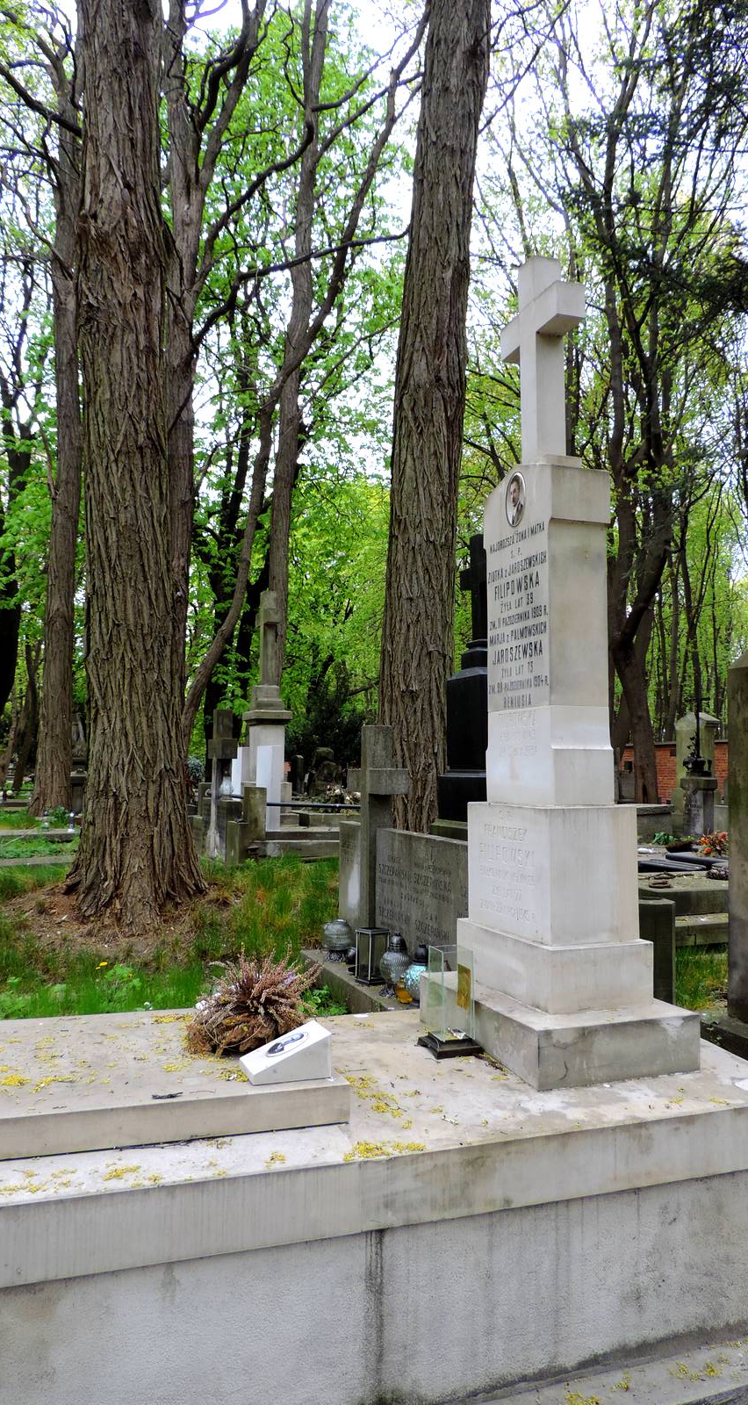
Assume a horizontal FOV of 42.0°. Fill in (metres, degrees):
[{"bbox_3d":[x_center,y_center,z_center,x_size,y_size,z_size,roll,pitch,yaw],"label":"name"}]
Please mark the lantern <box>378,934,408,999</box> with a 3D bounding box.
[{"bbox_3d":[0.088,1.140,4.235,0.129,0.263,0.129,0,-4,0],"label":"lantern"}]

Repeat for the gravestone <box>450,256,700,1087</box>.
[{"bbox_3d":[0.525,-0.186,3.009,0.500,2.418,0.765,2,-4,-20],"label":"gravestone"}]

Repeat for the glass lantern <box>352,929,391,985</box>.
[{"bbox_3d":[-0.007,1.171,4.520,0.119,0.241,0.119,3,-5,-36],"label":"glass lantern"}]

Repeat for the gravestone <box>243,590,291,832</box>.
[{"bbox_3d":[-1.359,0.113,12.500,0.560,3.092,0.620,2,-4,-20],"label":"gravestone"}]

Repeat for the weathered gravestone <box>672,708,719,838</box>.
[{"bbox_3d":[5.622,1.236,17.000,0.500,2.151,0.750,2,-4,-20],"label":"weathered gravestone"}]

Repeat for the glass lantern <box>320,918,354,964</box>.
[{"bbox_3d":[-0.181,1.222,5.008,0.164,0.207,0.164,0,-4,0],"label":"glass lantern"}]

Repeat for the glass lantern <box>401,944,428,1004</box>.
[{"bbox_3d":[0.195,1.145,4.117,0.139,0.237,0.139,2,-4,-20],"label":"glass lantern"}]

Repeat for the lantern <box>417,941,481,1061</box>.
[{"bbox_3d":[0.226,0.870,2.871,0.154,0.292,0.154,2,-4,-20],"label":"lantern"}]

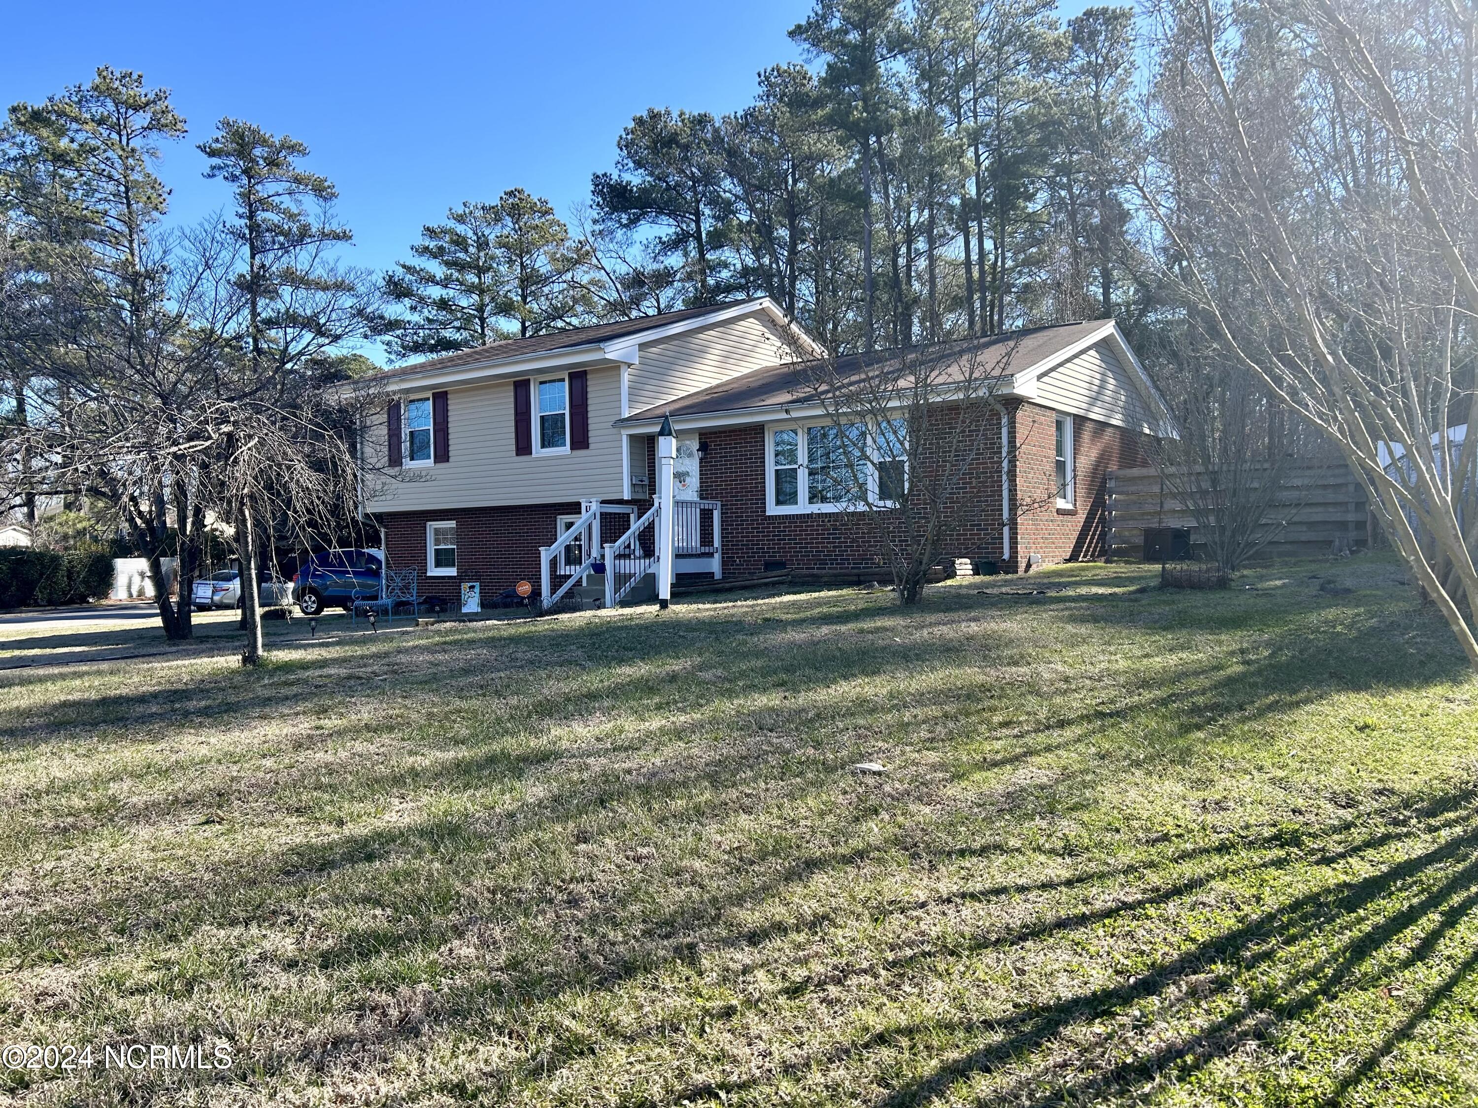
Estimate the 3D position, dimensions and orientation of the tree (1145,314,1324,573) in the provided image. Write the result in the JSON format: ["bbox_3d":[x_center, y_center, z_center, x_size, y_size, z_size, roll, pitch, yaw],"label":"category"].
[{"bbox_3d":[5.870,-1.300,13.250,2.150,2.980,2.100,-1,0,0],"label":"tree"}]

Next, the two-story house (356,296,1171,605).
[{"bbox_3d":[0.174,-2.094,22.764,14.750,6.300,10.100,-1,0,35],"label":"two-story house"}]

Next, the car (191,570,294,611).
[{"bbox_3d":[-18.800,1.355,43.000,1.820,1.460,4.800,-1,0,18],"label":"car"}]

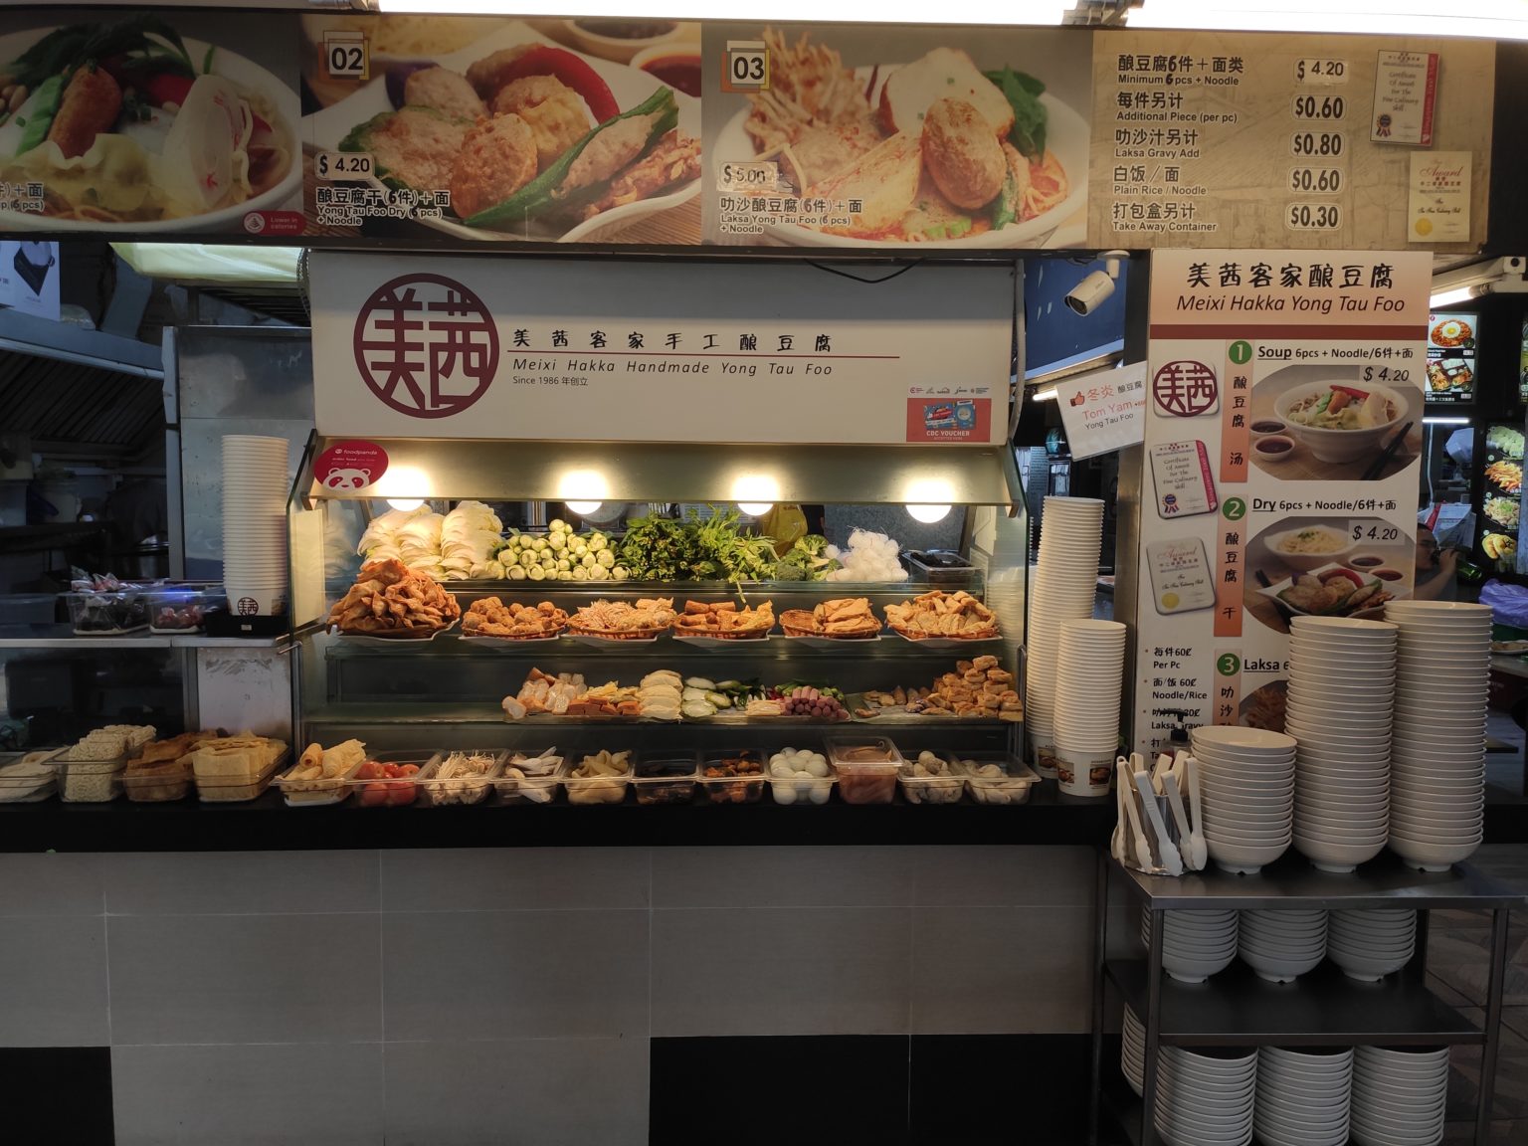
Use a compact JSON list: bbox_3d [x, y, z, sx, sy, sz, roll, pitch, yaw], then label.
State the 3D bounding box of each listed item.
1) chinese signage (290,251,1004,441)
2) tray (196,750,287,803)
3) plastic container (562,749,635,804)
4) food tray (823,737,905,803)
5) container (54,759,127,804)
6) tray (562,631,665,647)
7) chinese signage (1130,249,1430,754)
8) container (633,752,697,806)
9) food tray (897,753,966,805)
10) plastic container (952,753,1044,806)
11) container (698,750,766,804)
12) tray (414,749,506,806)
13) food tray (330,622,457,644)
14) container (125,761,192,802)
[{"bbox_3d":[-0.247,-0.566,2.923,1.775,0.455,0.030,0,8,-3],"label":"chinese signage"},{"bbox_3d":[-1.241,0.481,2.728,0.162,0.066,0.265,0,5,-8],"label":"tray"},{"bbox_3d":[-0.371,0.473,2.626,0.160,0.068,0.262,0,5,-3],"label":"plastic container"},{"bbox_3d":[0.227,0.459,2.656,0.160,0.100,0.262,0,5,-3],"label":"food tray"},{"bbox_3d":[-1.555,0.465,2.697,0.162,0.100,0.265,-1,5,-13],"label":"container"},{"bbox_3d":[-0.409,0.177,3.063,0.260,0.040,0.200,0,5,-3],"label":"tray"},{"bbox_3d":[1.137,-0.103,2.544,0.620,1.200,0.030,0,5,-4],"label":"chinese signage"},{"bbox_3d":[-0.231,0.488,2.726,0.162,0.066,0.265,0,4,-3],"label":"container"},{"bbox_3d":[0.391,0.490,2.747,0.162,0.066,0.265,0,4,1],"label":"food tray"},{"bbox_3d":[0.547,0.491,2.742,0.162,0.066,0.265,0,4,0],"label":"plastic container"},{"bbox_3d":[-0.073,0.488,2.734,0.162,0.066,0.265,0,4,-1],"label":"container"},{"bbox_3d":[-0.703,0.486,2.709,0.162,0.066,0.265,0,4,-3],"label":"tray"},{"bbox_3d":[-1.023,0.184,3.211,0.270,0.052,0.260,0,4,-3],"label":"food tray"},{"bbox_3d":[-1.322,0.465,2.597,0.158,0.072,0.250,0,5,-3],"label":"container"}]

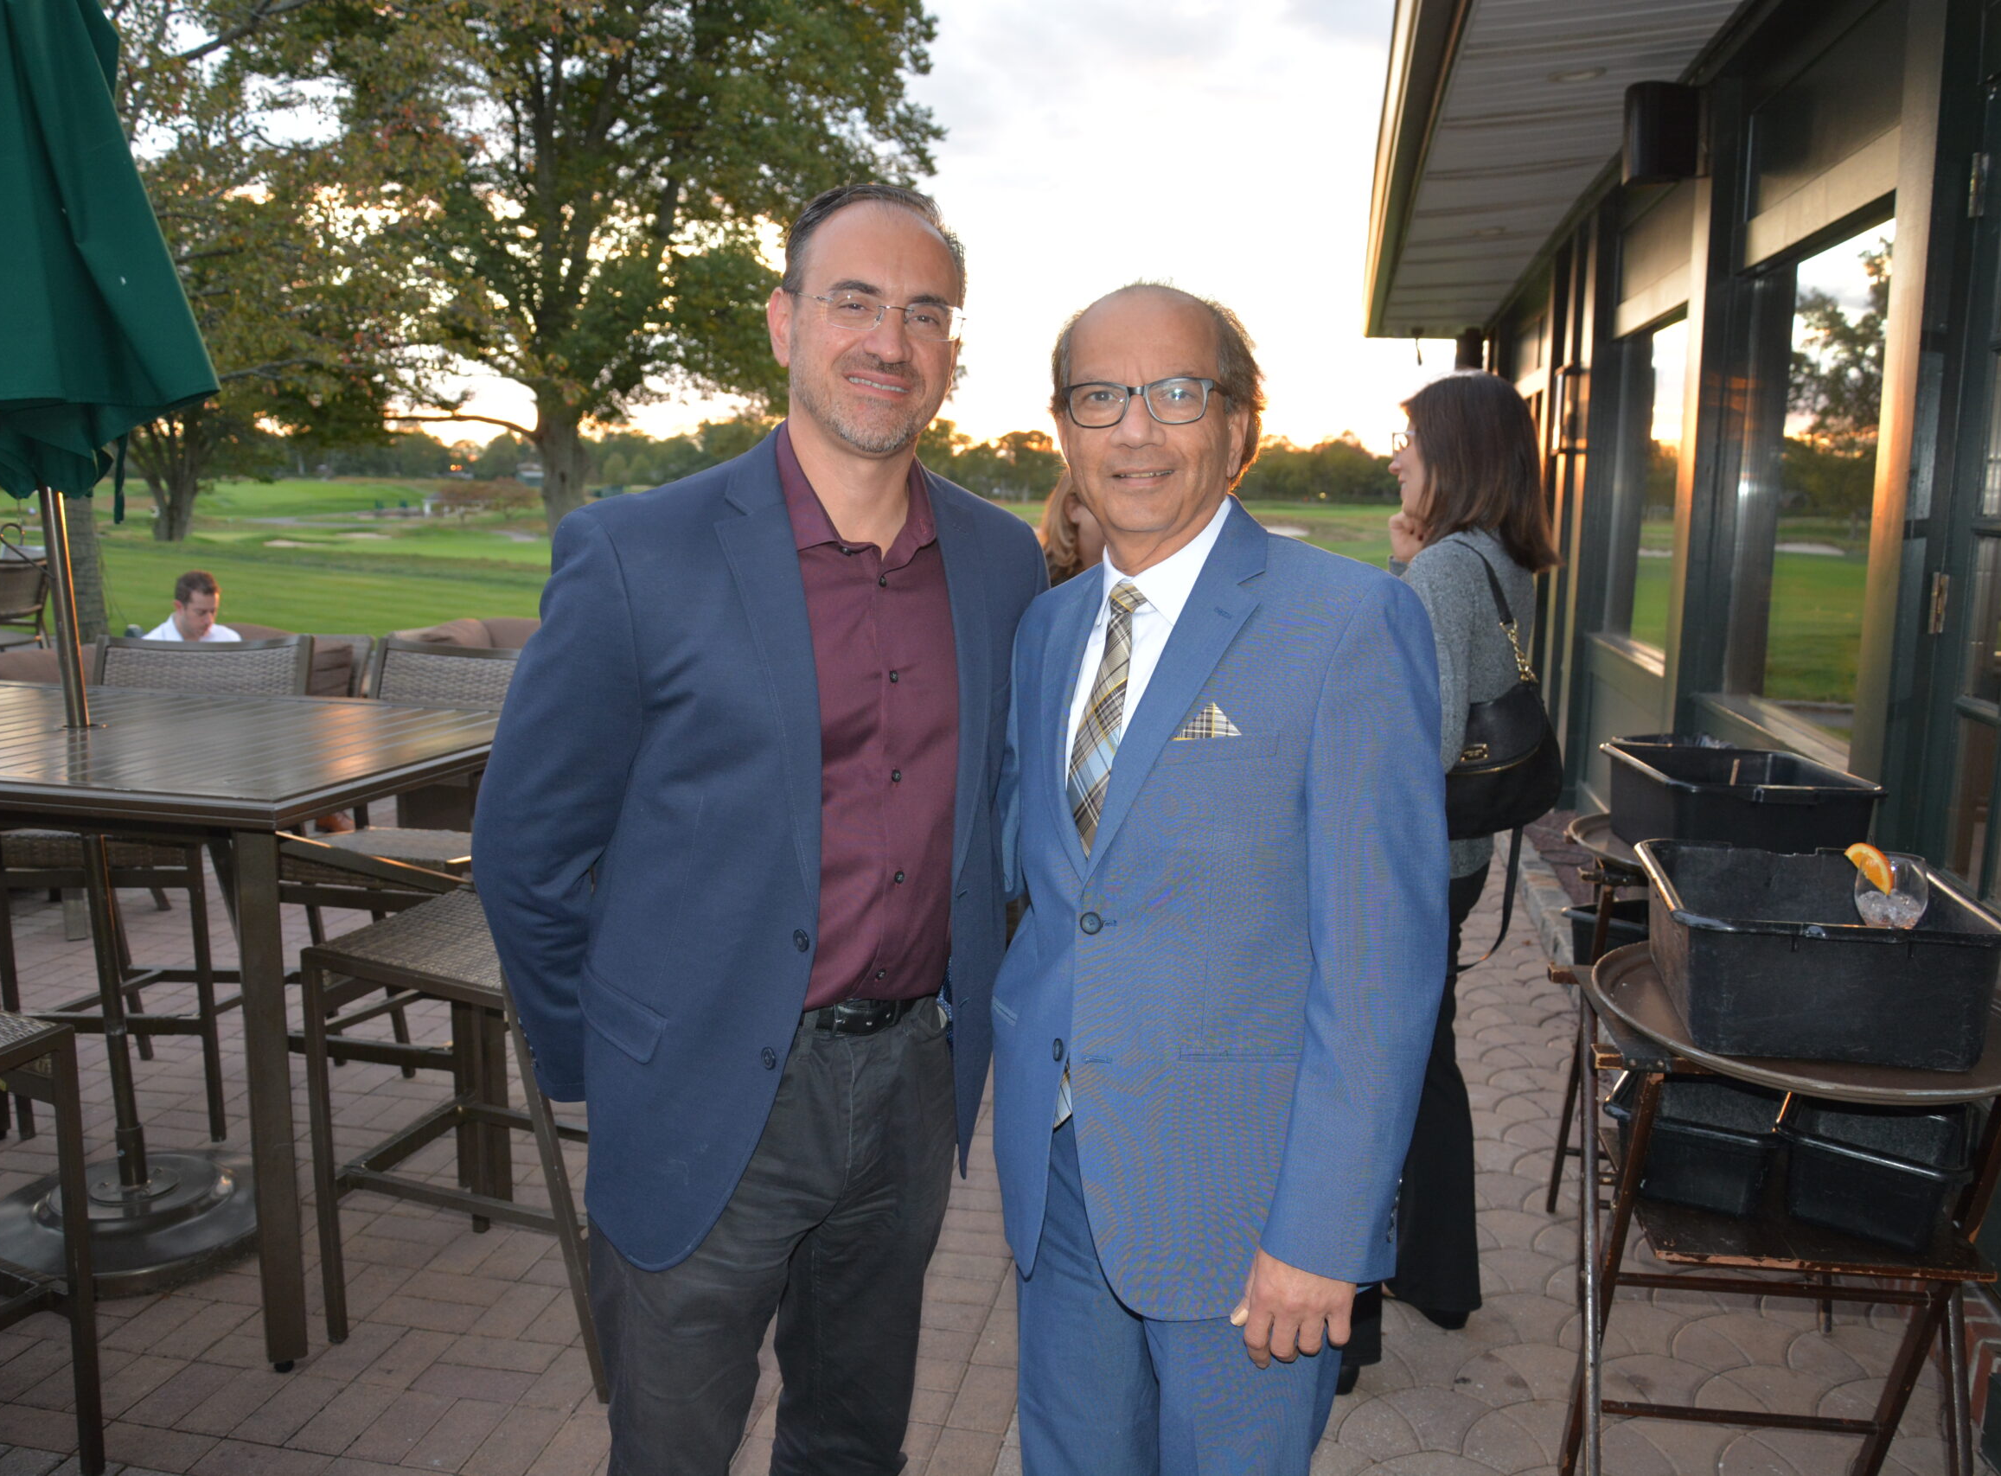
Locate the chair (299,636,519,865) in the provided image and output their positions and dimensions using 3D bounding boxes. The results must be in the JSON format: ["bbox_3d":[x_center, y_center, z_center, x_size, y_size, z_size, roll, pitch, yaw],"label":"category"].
[{"bbox_3d":[-1.386,0.380,3.970,0.540,1.150,0.600,2,8,14],"label":"chair"}]

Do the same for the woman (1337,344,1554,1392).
[{"bbox_3d":[0.768,0.254,2.904,0.380,1.730,0.470,4,9,22],"label":"woman"}]

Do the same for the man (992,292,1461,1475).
[{"bbox_3d":[0.197,0.427,1.646,0.520,1.710,0.340,6,10,31],"label":"man"}]

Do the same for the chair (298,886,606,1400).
[{"bbox_3d":[-0.862,0.513,3.057,0.610,1.150,0.530,3,8,17],"label":"chair"}]

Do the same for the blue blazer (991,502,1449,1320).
[{"bbox_3d":[0.204,0.149,1.587,0.490,0.740,0.290,6,10,37],"label":"blue blazer"}]

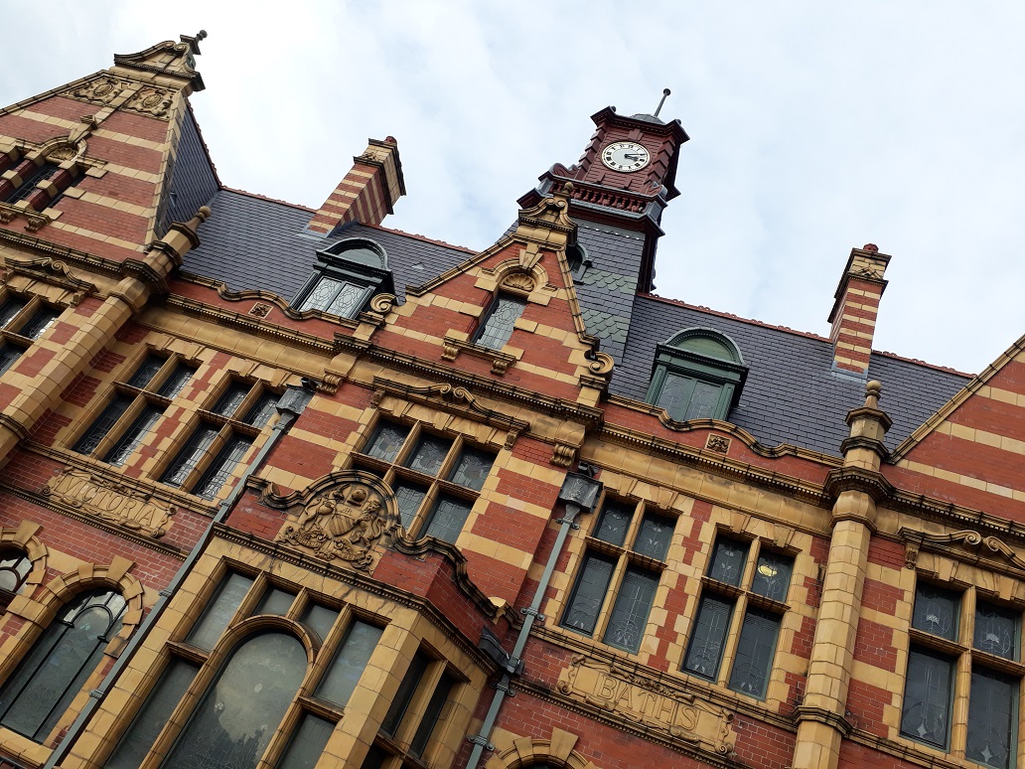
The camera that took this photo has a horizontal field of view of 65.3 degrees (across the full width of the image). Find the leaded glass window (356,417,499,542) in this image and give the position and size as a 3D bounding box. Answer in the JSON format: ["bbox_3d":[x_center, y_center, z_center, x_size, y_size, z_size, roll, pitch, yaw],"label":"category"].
[{"bbox_3d":[-1.607,1.641,12.267,2.192,2.359,0.300,16,-34,15],"label":"leaded glass window"}]

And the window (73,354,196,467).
[{"bbox_3d":[-6.490,0.398,13.836,1.265,2.367,0.300,16,-34,15],"label":"window"}]

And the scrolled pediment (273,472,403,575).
[{"bbox_3d":[-2.123,1.702,10.294,1.407,1.287,0.300,16,-34,15],"label":"scrolled pediment"}]

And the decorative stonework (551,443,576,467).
[{"bbox_3d":[0.772,1.120,12.179,0.321,0.352,0.240,16,-34,15],"label":"decorative stonework"}]

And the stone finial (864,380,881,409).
[{"bbox_3d":[5.507,0.195,12.256,0.230,0.660,0.230,16,-34,15],"label":"stone finial"}]

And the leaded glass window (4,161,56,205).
[{"bbox_3d":[-10.035,-4.167,16.879,0.787,1.591,0.160,16,-34,15],"label":"leaded glass window"}]

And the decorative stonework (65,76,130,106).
[{"bbox_3d":[-9.704,-6.920,18.569,1.410,1.012,0.150,16,-34,15],"label":"decorative stonework"}]

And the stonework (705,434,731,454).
[{"bbox_3d":[3.259,0.928,12.646,0.368,0.329,0.090,16,-34,15],"label":"stonework"}]

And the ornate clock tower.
[{"bbox_3d":[2.714,-4.859,20.980,3.660,10.000,3.660,16,-34,15],"label":"ornate clock tower"}]

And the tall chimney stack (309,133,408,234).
[{"bbox_3d":[-4.034,-4.853,21.379,0.840,4.340,1.730,16,-34,15],"label":"tall chimney stack"}]

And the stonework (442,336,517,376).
[{"bbox_3d":[-0.631,-0.417,13.449,1.291,0.457,0.220,16,-34,15],"label":"stonework"}]

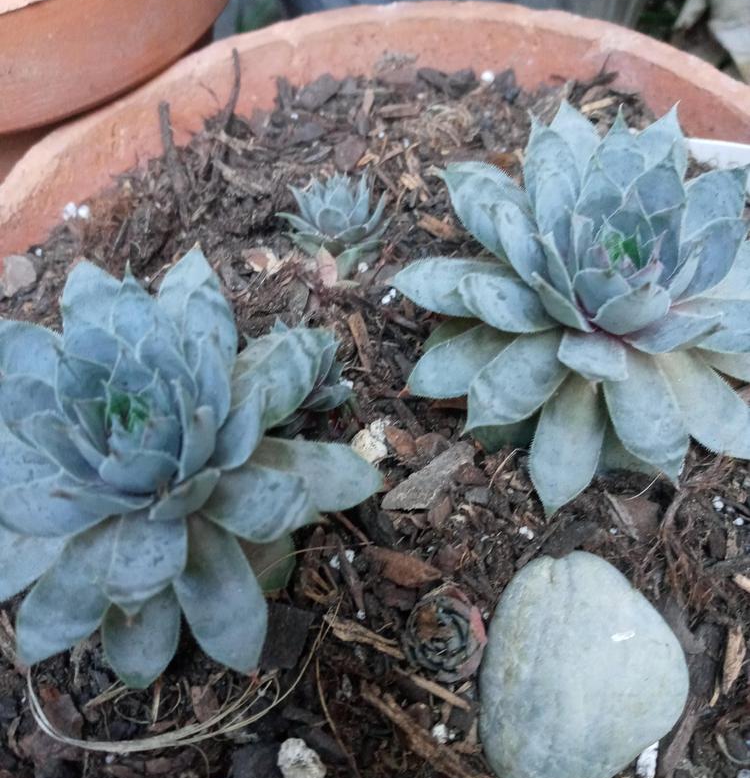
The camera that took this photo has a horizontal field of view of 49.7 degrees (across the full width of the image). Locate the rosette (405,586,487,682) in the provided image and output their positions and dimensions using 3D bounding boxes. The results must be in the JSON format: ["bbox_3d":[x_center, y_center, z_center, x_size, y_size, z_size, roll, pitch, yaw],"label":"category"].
[{"bbox_3d":[0.021,0.073,0.241,0.026,0.022,0.026,-2,62,9],"label":"rosette"}]

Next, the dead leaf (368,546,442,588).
[{"bbox_3d":[0.008,0.055,0.249,0.024,0.004,0.010,25,66,22],"label":"dead leaf"}]

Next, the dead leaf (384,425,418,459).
[{"bbox_3d":[0.008,0.017,0.272,0.007,0.003,0.014,-40,61,-14],"label":"dead leaf"}]

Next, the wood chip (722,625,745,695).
[{"bbox_3d":[0.084,0.063,0.189,0.003,0.004,0.014,13,66,18],"label":"wood chip"}]

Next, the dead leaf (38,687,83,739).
[{"bbox_3d":[-0.093,0.096,0.241,0.008,0.003,0.021,-38,61,-13],"label":"dead leaf"}]

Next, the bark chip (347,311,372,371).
[{"bbox_3d":[-0.004,-0.014,0.247,0.004,0.003,0.019,-16,61,3],"label":"bark chip"}]

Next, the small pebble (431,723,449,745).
[{"bbox_3d":[0.019,0.101,0.237,0.005,0.005,0.006,-10,61,5],"label":"small pebble"}]

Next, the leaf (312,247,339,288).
[{"bbox_3d":[-0.020,-0.048,0.319,0.009,0.005,0.018,-14,77,1],"label":"leaf"}]

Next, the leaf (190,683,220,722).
[{"bbox_3d":[-0.049,0.092,0.237,0.007,0.003,0.011,-18,58,-2],"label":"leaf"}]

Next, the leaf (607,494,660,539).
[{"bbox_3d":[0.082,0.040,0.256,0.014,0.006,0.015,-21,60,-1],"label":"leaf"}]

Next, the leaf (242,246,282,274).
[{"bbox_3d":[-0.046,-0.051,0.321,0.009,0.004,0.019,-40,61,-15],"label":"leaf"}]

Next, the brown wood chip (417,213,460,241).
[{"bbox_3d":[0.023,-0.058,0.289,0.018,0.004,0.006,32,69,23],"label":"brown wood chip"}]

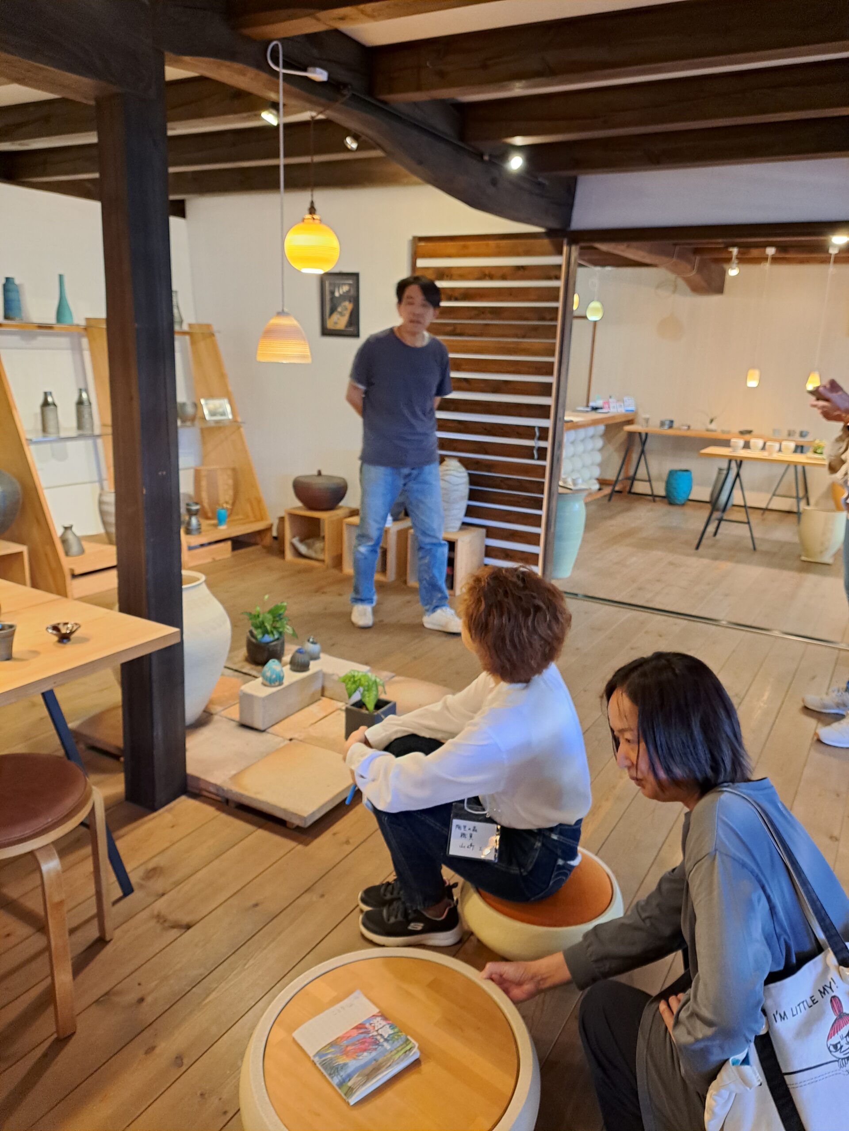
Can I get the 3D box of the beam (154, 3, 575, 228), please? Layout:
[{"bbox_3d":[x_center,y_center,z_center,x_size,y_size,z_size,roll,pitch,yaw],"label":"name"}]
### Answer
[{"bbox_3d":[-0.018,-1.657,3.040,0.200,0.390,2.800,11,18,30],"label":"beam"}]

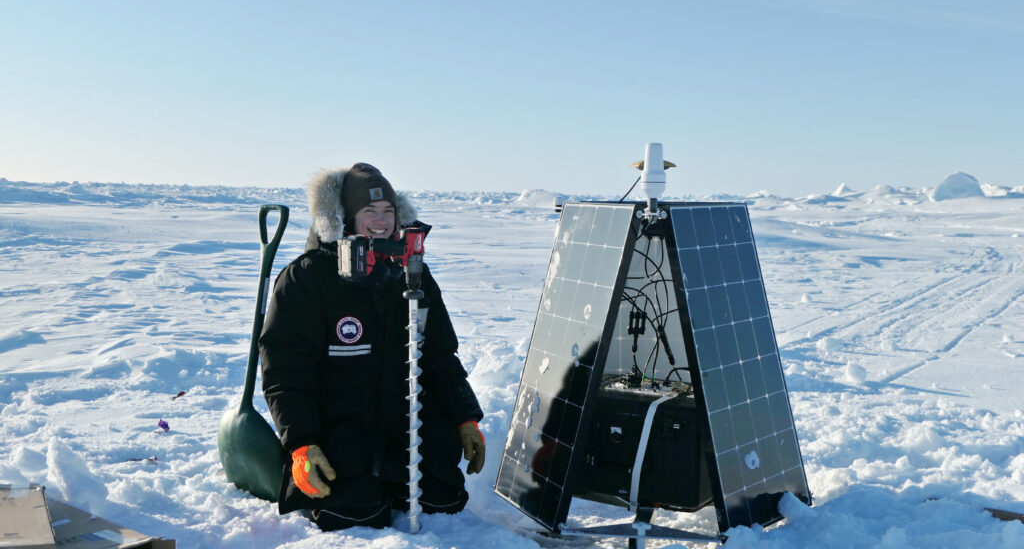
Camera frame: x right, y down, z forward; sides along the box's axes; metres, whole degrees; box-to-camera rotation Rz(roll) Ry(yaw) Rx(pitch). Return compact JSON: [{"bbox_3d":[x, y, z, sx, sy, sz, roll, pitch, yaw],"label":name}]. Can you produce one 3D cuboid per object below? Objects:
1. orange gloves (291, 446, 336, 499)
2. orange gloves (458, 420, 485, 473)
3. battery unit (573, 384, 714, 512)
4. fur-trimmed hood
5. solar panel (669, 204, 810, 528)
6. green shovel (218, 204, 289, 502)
[{"bbox_3d":[-0.616,0.608,3.620,0.120,0.175,0.120,-2,5,-32],"label":"orange gloves"},{"bbox_3d":[-0.131,0.576,3.880,0.085,0.185,0.105,-2,5,-32],"label":"orange gloves"},{"bbox_3d":[0.473,0.554,3.965,0.480,0.345,0.390,3,5,31],"label":"battery unit"},{"bbox_3d":[-0.497,-0.213,3.880,0.330,0.280,0.240,-2,5,-32],"label":"fur-trimmed hood"},{"bbox_3d":[0.721,0.284,3.748,0.032,1.040,0.535,-14,-5,39],"label":"solar panel"},{"bbox_3d":[-0.884,0.281,4.050,0.340,1.070,0.180,5,1,43],"label":"green shovel"}]

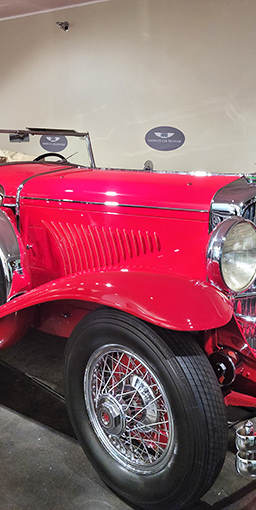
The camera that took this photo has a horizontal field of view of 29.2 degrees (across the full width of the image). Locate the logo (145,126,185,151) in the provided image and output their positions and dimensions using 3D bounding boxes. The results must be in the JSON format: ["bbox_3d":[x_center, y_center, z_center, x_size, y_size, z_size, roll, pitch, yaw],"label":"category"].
[{"bbox_3d":[0.339,-1.077,4.551,0.460,0.230,0.015,7,13,40],"label":"logo"}]

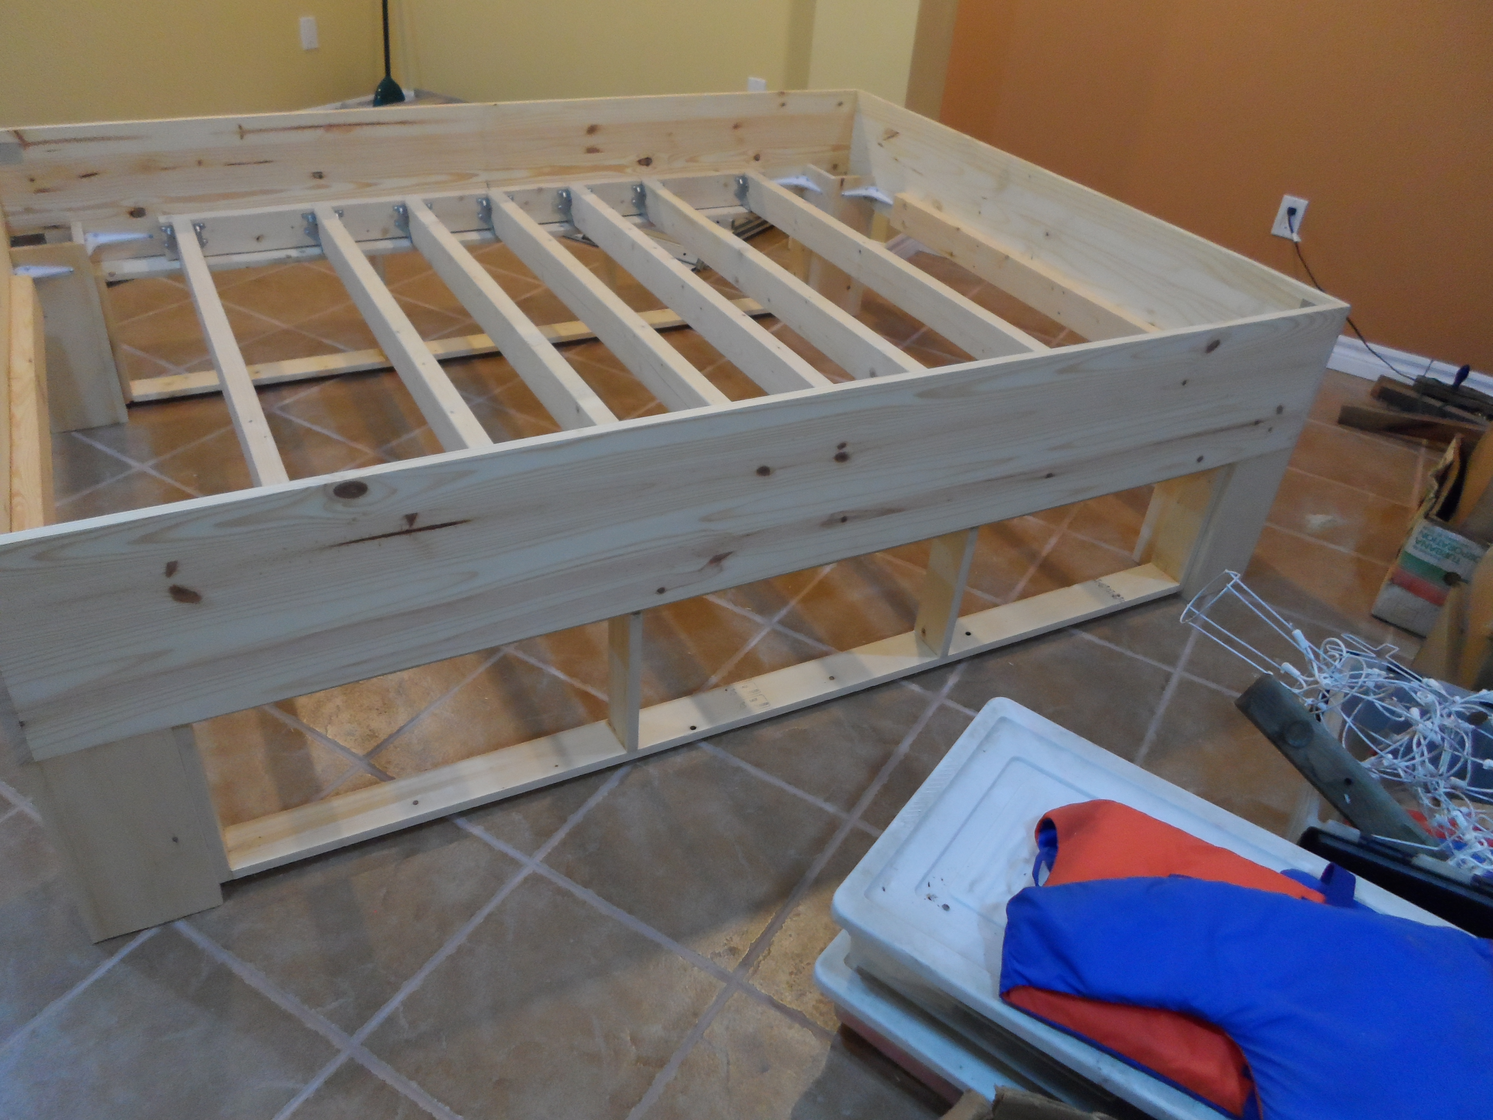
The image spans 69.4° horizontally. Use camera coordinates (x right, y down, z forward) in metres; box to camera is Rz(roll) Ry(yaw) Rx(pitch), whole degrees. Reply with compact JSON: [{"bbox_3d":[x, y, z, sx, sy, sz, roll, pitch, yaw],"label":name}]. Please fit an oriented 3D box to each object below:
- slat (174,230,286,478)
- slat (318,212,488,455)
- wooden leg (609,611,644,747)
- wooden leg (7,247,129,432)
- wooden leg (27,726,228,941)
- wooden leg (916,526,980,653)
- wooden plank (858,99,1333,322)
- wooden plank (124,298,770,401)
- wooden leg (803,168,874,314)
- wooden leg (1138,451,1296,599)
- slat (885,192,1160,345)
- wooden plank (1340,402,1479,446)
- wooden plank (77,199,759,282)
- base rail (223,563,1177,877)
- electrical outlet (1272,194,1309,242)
[{"bbox_3d":[-0.899,-0.317,1.892,0.038,0.089,1.466,-14,39,-25],"label":"slat"},{"bbox_3d":[-0.625,-0.383,1.992,0.038,0.086,1.446,-15,40,-25],"label":"slat"},{"bbox_3d":[-0.183,0.157,1.618,0.019,0.285,0.081,-13,39,-24],"label":"wooden leg"},{"bbox_3d":[-1.452,-0.468,2.295,0.157,0.414,0.020,-13,39,-24],"label":"wooden leg"},{"bbox_3d":[-0.793,0.294,1.400,0.153,0.373,0.147,-13,40,-24],"label":"wooden leg"},{"bbox_3d":[0.348,0.036,1.901,0.020,0.285,0.083,-14,39,-25],"label":"wooden leg"},{"bbox_3d":[0.671,-0.761,2.519,0.020,0.287,1.570,-14,39,-24],"label":"wooden plank"},{"bbox_3d":[-0.644,-0.581,2.862,1.800,0.020,0.082,-13,39,-24],"label":"wooden plank"},{"bbox_3d":[0.248,-0.923,3.145,0.160,0.414,0.152,-13,39,-24],"label":"wooden leg"},{"bbox_3d":[0.921,-0.132,2.136,0.172,0.390,0.154,-13,39,-24],"label":"wooden leg"},{"bbox_3d":[0.645,-0.658,2.529,0.038,0.086,1.033,-15,40,-25],"label":"slat"},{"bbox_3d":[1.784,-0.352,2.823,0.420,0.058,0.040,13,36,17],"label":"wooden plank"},{"bbox_3d":[-0.635,-0.820,2.731,1.750,0.021,0.080,-14,39,-25],"label":"wooden plank"},{"bbox_3d":[0.069,0.218,1.828,1.789,0.020,0.082,-13,39,-24],"label":"base rail"},{"bbox_3d":[1.614,-1.015,3.199,0.071,0.115,0.012,25,39,26],"label":"electrical outlet"}]

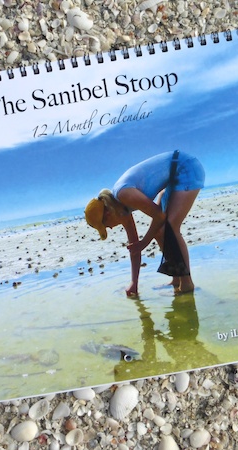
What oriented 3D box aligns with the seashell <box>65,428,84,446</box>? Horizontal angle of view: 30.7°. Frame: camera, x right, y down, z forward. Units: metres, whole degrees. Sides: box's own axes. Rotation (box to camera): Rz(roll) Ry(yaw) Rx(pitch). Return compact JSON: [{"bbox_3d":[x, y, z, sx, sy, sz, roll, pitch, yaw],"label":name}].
[{"bbox_3d":[-0.030,0.143,0.292,0.009,0.005,0.012,34,91,0],"label":"seashell"}]

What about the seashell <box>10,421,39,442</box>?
[{"bbox_3d":[-0.063,0.139,0.292,0.017,0.006,0.013,-14,90,1],"label":"seashell"}]

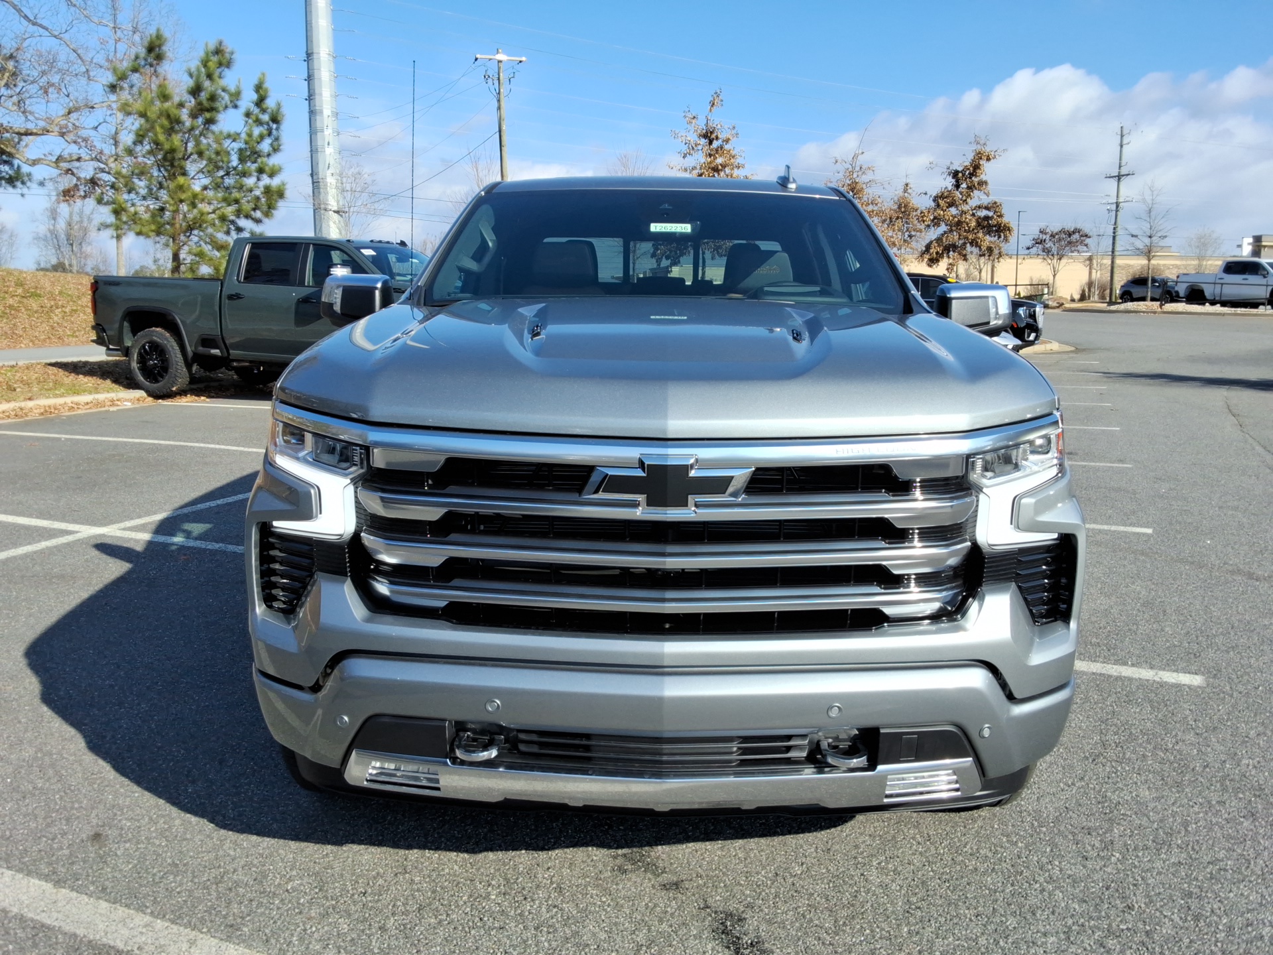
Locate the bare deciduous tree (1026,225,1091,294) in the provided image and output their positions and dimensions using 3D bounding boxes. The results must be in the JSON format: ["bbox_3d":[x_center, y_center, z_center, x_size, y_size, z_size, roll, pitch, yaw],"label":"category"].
[{"bbox_3d":[19.890,-10.265,48.914,3.139,3.329,3.139,1,10,0],"label":"bare deciduous tree"}]

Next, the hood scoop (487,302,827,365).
[{"bbox_3d":[0.082,-0.400,2.863,0.920,0.160,0.720,1,10,1],"label":"hood scoop"}]

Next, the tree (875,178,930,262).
[{"bbox_3d":[9.331,-8.083,36.118,2.100,4.630,2.100,1,10,2],"label":"tree"}]

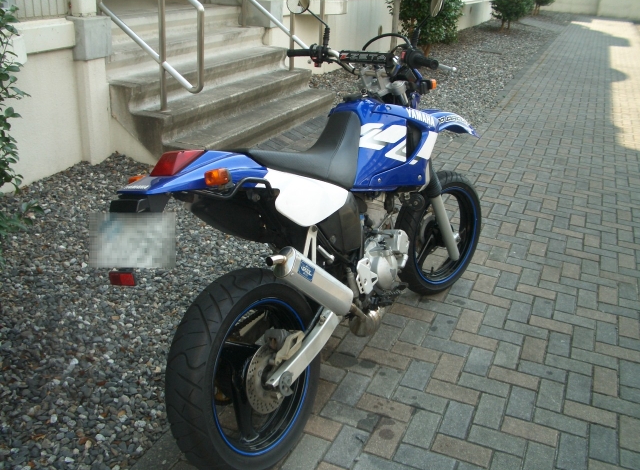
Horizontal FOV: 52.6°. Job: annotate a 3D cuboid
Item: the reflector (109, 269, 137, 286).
[{"bbox_3d":[-0.465,0.103,1.524,0.076,0.034,0.014,4,19,33],"label":"reflector"}]

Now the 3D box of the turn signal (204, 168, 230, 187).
[{"bbox_3d":[-0.249,-0.139,1.580,0.050,0.043,0.046,4,19,33],"label":"turn signal"}]

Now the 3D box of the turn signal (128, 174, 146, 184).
[{"bbox_3d":[-0.481,-0.147,1.733,0.050,0.043,0.046,4,19,33],"label":"turn signal"}]

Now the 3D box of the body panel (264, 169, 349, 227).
[{"bbox_3d":[-0.023,-0.128,1.943,0.070,0.190,0.340,4,19,33],"label":"body panel"}]

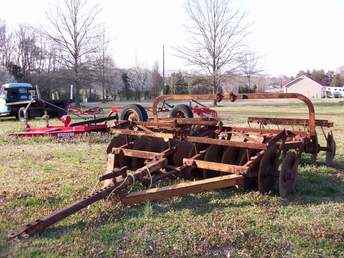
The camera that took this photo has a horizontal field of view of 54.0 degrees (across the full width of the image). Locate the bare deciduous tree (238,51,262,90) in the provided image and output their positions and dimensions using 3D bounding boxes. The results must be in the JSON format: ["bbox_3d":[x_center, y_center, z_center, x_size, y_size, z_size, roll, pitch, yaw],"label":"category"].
[{"bbox_3d":[14.716,-10.580,65.000,5.800,8.800,5.800,0,6,0],"label":"bare deciduous tree"}]

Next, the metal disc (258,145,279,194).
[{"bbox_3d":[1.307,0.558,4.600,0.110,0.600,0.600,4,7,32],"label":"metal disc"}]

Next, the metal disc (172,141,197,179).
[{"bbox_3d":[0.196,0.478,5.300,0.110,0.590,0.590,4,7,32],"label":"metal disc"}]

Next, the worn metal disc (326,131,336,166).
[{"bbox_3d":[2.814,0.346,6.000,0.130,0.600,0.600,2,7,18],"label":"worn metal disc"}]

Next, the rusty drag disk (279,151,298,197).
[{"bbox_3d":[1.521,0.579,4.400,0.110,0.600,0.600,4,8,34],"label":"rusty drag disk"}]

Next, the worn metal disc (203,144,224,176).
[{"bbox_3d":[0.603,0.495,4.850,0.100,0.580,0.580,5,8,35],"label":"worn metal disc"}]

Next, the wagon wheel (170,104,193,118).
[{"bbox_3d":[0.342,-0.391,11.000,0.250,0.800,0.800,-6,9,-44],"label":"wagon wheel"}]

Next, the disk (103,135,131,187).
[{"bbox_3d":[-0.918,0.412,5.800,0.110,0.600,0.600,6,9,44],"label":"disk"}]

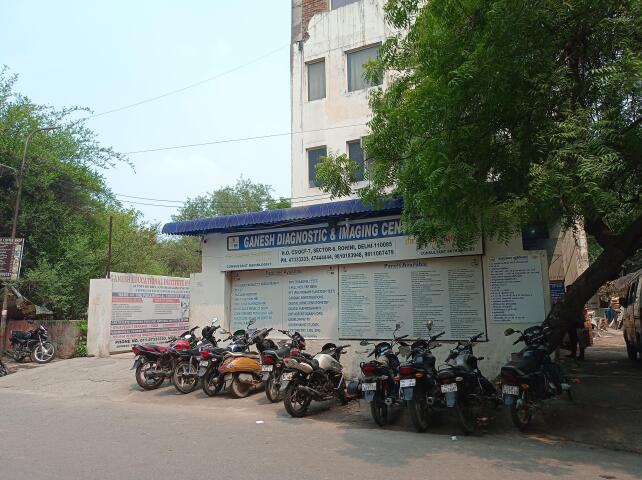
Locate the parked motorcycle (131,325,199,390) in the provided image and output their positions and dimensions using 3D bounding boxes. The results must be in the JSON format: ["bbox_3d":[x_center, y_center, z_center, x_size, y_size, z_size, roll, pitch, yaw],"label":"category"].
[{"bbox_3d":[-3.147,2.569,11.179,0.750,1.120,1.980,-8,-10,41],"label":"parked motorcycle"}]

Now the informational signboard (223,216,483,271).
[{"bbox_3d":[0.305,0.091,9.195,4.942,0.687,0.120,-5,-10,25],"label":"informational signboard"}]

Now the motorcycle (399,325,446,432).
[{"bbox_3d":[1.335,1.786,6.835,0.760,1.200,1.980,-4,-10,21],"label":"motorcycle"}]

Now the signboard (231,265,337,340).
[{"bbox_3d":[-0.878,1.408,11.491,2.825,1.539,0.050,-5,-9,28],"label":"signboard"}]

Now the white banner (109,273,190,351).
[{"bbox_3d":[-4.959,2.109,15.408,0.050,2.120,3.333,-4,-9,24],"label":"white banner"}]

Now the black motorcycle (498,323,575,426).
[{"bbox_3d":[2.816,1.829,6.901,0.760,1.130,1.980,-6,-10,35],"label":"black motorcycle"}]

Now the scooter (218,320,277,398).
[{"bbox_3d":[-1.155,2.040,8.922,0.700,1.150,1.760,-4,-10,23],"label":"scooter"}]

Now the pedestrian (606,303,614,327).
[{"bbox_3d":[15.956,4.134,28.589,0.500,1.620,0.350,-5,-10,25],"label":"pedestrian"}]

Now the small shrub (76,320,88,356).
[{"bbox_3d":[-6.483,2.678,14.100,0.500,0.980,0.500,-5,-9,28],"label":"small shrub"}]

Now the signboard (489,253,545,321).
[{"bbox_3d":[2.934,0.736,7.815,0.773,1.009,0.030,-5,-10,25],"label":"signboard"}]

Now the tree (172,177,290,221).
[{"bbox_3d":[-5.362,1.216,33.128,7.800,10.898,7.800,0,-9,0],"label":"tree"}]

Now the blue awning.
[{"bbox_3d":[-0.658,-0.508,11.020,6.400,0.380,0.900,-5,-9,28],"label":"blue awning"}]

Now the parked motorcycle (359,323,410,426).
[{"bbox_3d":[0.838,1.859,7.257,0.750,1.200,1.970,-3,-10,16],"label":"parked motorcycle"}]

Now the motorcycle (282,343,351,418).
[{"bbox_3d":[-0.032,2.030,7.828,0.750,1.060,1.970,-6,-11,32],"label":"motorcycle"}]

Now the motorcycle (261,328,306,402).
[{"bbox_3d":[-0.638,2.274,9.404,0.750,1.120,1.980,-4,-8,20],"label":"motorcycle"}]

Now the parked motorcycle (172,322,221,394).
[{"bbox_3d":[-2.323,2.428,10.504,0.750,1.150,1.980,-5,-9,29],"label":"parked motorcycle"}]

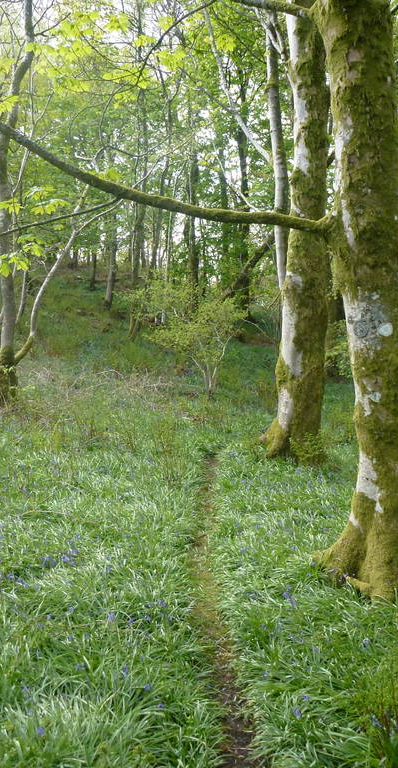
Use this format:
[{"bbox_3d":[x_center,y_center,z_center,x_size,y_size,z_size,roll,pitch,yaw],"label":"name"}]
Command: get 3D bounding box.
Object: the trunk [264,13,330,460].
[{"bbox_3d":[1.181,-1.787,8.600,0.777,5.381,0.720,0,3,0],"label":"trunk"}]

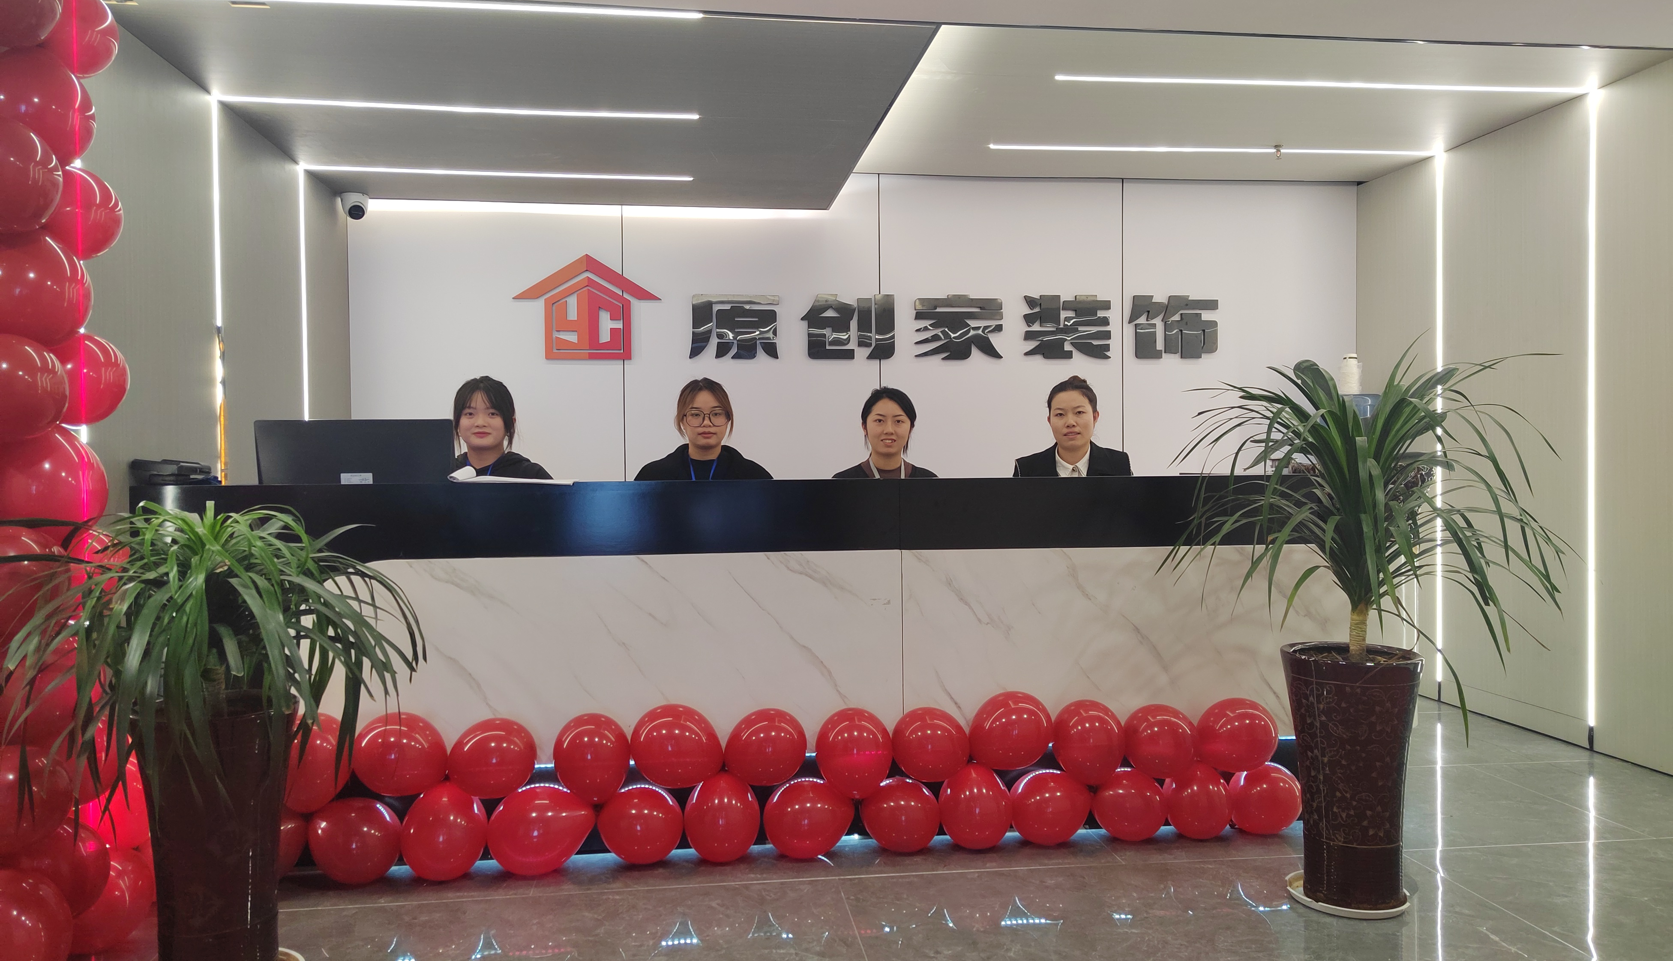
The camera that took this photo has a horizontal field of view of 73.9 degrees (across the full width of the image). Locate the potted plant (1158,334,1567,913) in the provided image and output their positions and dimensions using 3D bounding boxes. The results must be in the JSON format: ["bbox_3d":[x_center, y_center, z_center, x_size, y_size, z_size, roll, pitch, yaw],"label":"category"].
[{"bbox_3d":[1.306,0.363,2.824,0.930,1.390,0.900,-1,1,-7],"label":"potted plant"}]

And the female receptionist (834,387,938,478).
[{"bbox_3d":[0.188,0.368,3.728,0.450,1.370,0.520,-1,1,-3],"label":"female receptionist"}]

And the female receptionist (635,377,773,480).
[{"bbox_3d":[-0.423,0.359,3.652,0.480,1.401,0.520,-1,1,-7],"label":"female receptionist"}]

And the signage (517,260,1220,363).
[{"bbox_3d":[0.217,-0.823,5.335,3.450,0.490,0.050,-1,1,-7],"label":"signage"}]

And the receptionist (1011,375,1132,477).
[{"bbox_3d":[0.834,0.345,3.808,0.460,1.401,0.520,-1,1,1],"label":"receptionist"}]

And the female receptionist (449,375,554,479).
[{"bbox_3d":[-1.129,0.365,3.564,0.470,1.406,0.520,-1,1,-11],"label":"female receptionist"}]

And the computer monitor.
[{"bbox_3d":[-1.438,0.037,3.329,0.560,0.430,0.170,-1,1,-2],"label":"computer monitor"}]

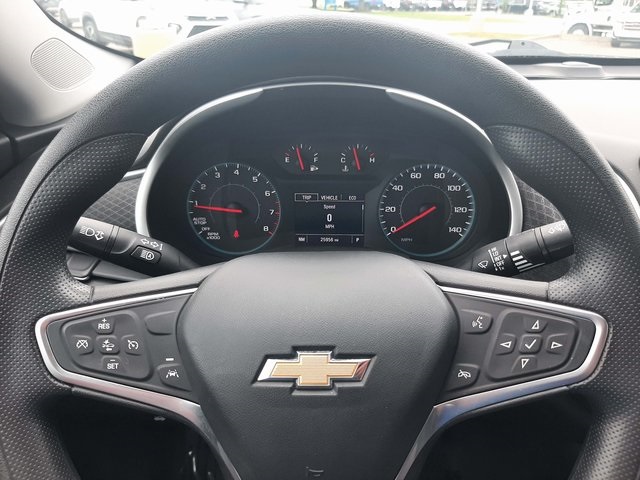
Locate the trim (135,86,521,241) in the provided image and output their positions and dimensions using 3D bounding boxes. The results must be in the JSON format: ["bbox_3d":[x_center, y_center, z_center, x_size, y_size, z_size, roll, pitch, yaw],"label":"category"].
[{"bbox_3d":[0.008,-0.072,0.450,0.348,0.147,0.055,0,10,0],"label":"trim"}]

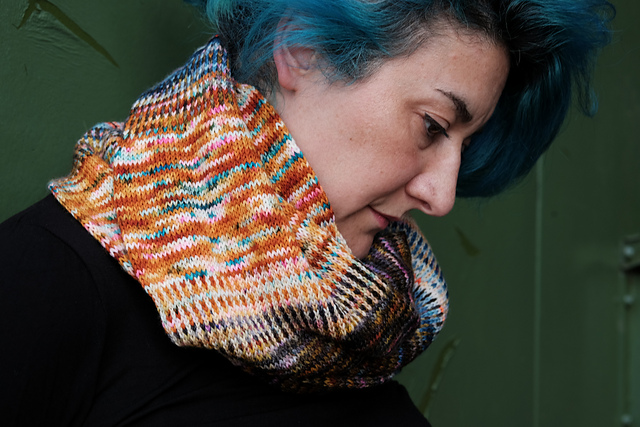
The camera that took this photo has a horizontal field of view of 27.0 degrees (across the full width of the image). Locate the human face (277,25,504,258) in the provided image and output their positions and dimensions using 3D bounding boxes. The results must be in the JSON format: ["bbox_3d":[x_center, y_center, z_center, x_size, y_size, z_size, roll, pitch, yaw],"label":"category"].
[{"bbox_3d":[0.046,-0.067,0.920,0.157,0.185,0.143,41,4,18],"label":"human face"}]

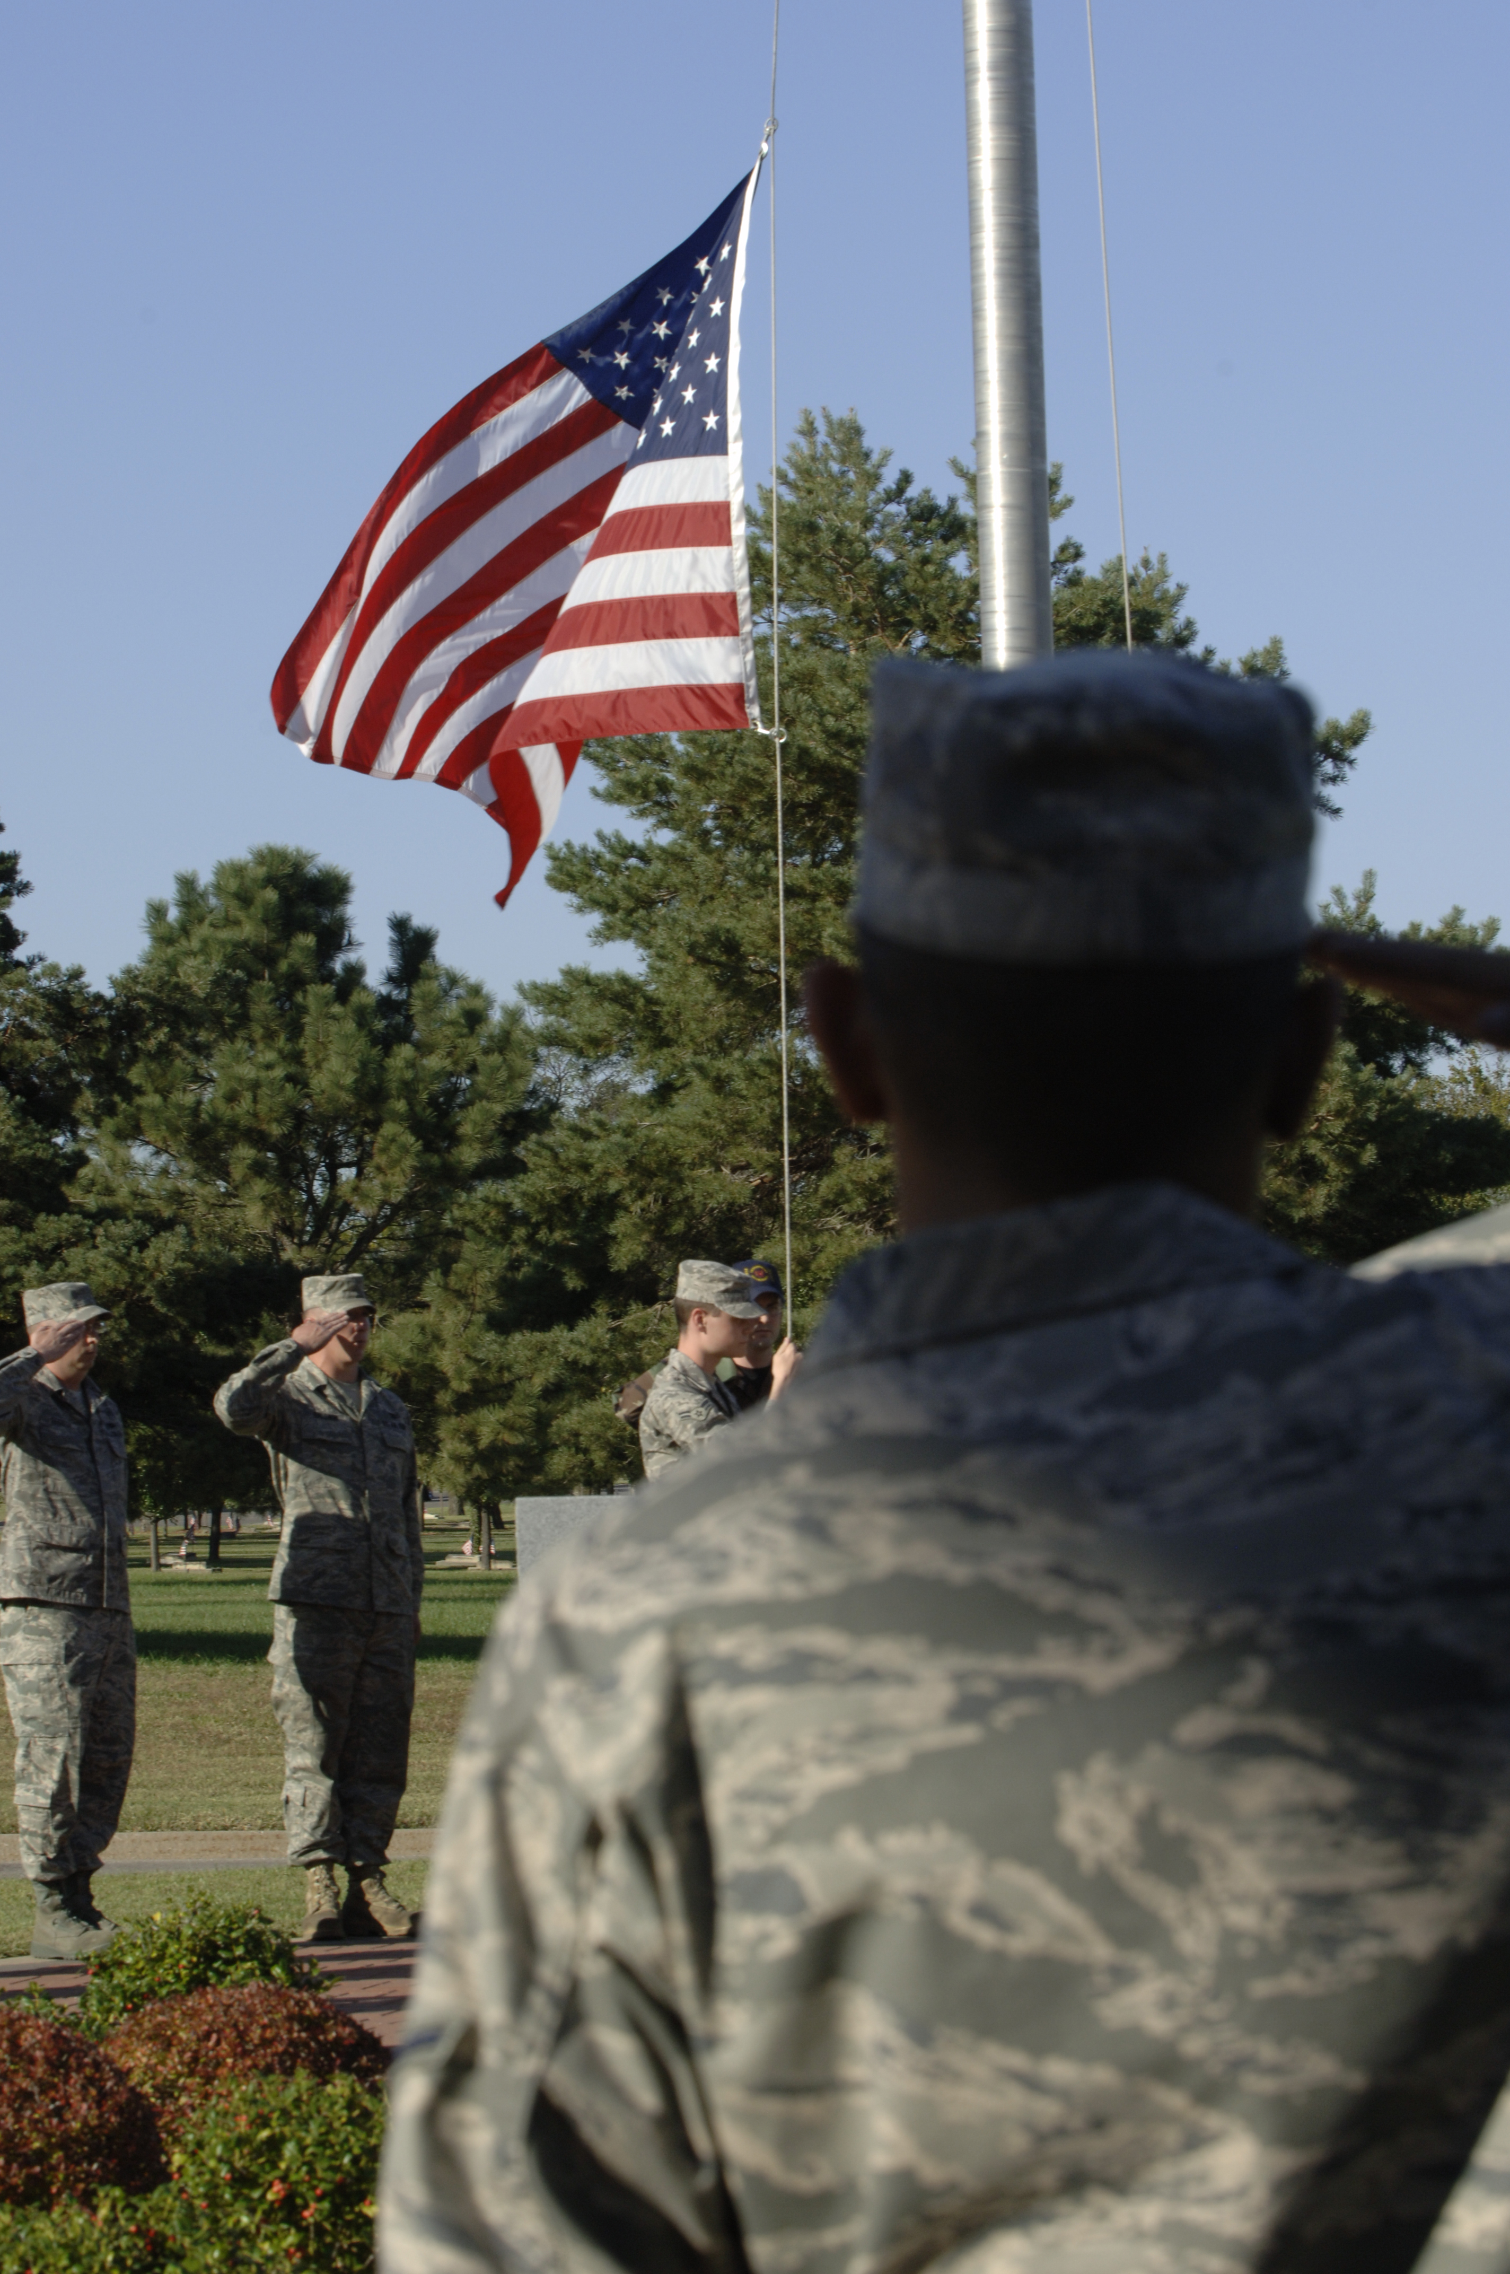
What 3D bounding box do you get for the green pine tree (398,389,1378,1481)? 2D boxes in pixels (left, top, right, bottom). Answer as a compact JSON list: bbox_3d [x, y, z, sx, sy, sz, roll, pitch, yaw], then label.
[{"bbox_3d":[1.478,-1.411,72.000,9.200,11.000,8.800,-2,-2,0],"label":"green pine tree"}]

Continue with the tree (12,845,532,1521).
[{"bbox_3d":[-4.604,0.634,72.000,5.000,6.900,4.900,-2,-2,0],"label":"tree"}]

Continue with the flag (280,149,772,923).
[{"bbox_3d":[-0.656,-1.647,20.800,1.350,2.000,0.800,-2,-2,0],"label":"flag"}]

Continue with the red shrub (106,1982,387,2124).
[{"bbox_3d":[-0.918,1.738,13.800,0.570,0.410,0.550,-2,-2,0],"label":"red shrub"}]

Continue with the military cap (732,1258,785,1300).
[{"bbox_3d":[0.008,0.411,21.500,0.175,0.140,0.265,-1,-2,-17],"label":"military cap"}]

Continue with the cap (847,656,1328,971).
[{"bbox_3d":[0.130,-0.130,2.970,0.183,0.125,0.255,1,3,-4],"label":"cap"}]

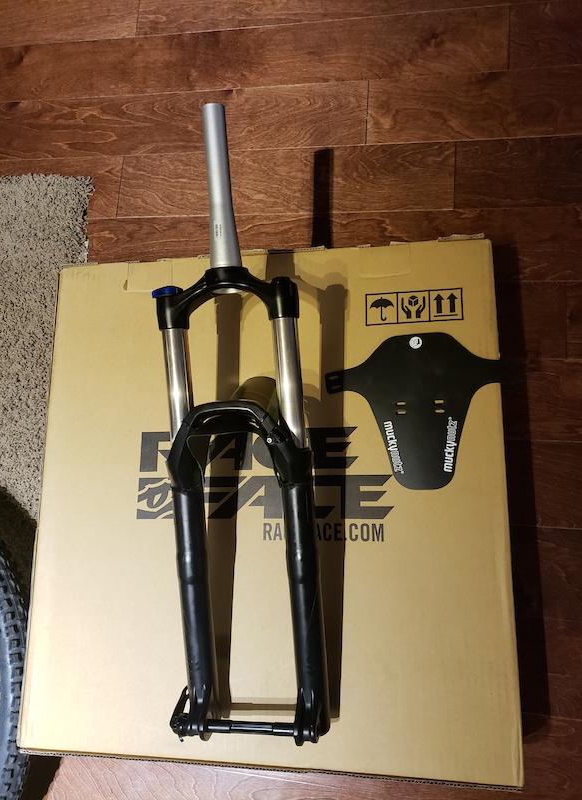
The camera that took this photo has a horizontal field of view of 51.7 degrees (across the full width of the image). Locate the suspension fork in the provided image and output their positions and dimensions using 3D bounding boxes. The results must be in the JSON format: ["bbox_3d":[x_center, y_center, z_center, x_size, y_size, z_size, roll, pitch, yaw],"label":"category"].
[{"bbox_3d":[-0.077,0.023,0.746,0.196,0.094,0.792,-4,91,10],"label":"suspension fork"}]

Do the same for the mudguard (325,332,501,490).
[{"bbox_3d":[0.176,0.014,0.815,0.254,0.006,0.215,-3,79,9],"label":"mudguard"}]

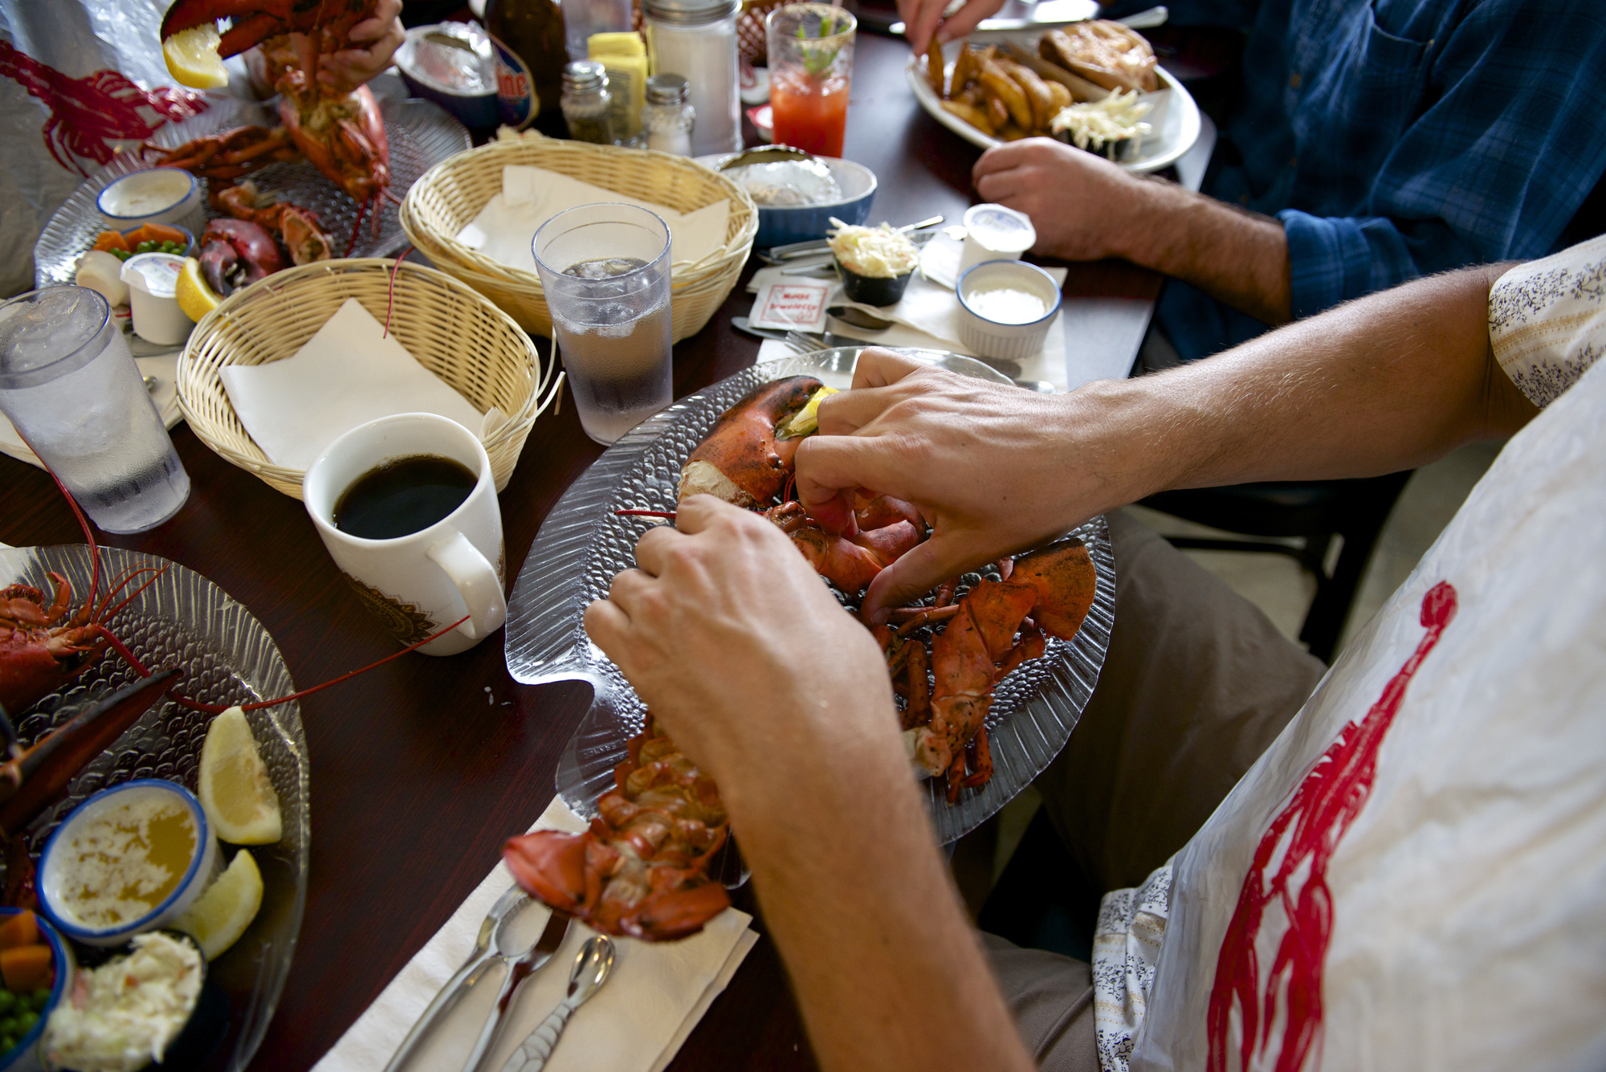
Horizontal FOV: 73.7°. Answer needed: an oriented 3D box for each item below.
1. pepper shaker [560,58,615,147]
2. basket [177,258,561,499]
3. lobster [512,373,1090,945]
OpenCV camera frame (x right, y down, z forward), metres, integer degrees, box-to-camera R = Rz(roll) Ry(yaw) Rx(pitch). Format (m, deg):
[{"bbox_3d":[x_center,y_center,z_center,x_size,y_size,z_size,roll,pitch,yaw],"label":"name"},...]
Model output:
[{"bbox_3d":[-0.160,-0.316,0.824,0.041,0.087,0.041,1,50,0],"label":"pepper shaker"},{"bbox_3d":[-0.252,-0.076,0.633,0.230,0.072,0.177,29,55,21],"label":"basket"},{"bbox_3d":[0.008,0.034,0.520,0.255,0.088,0.350,15,51,11],"label":"lobster"}]

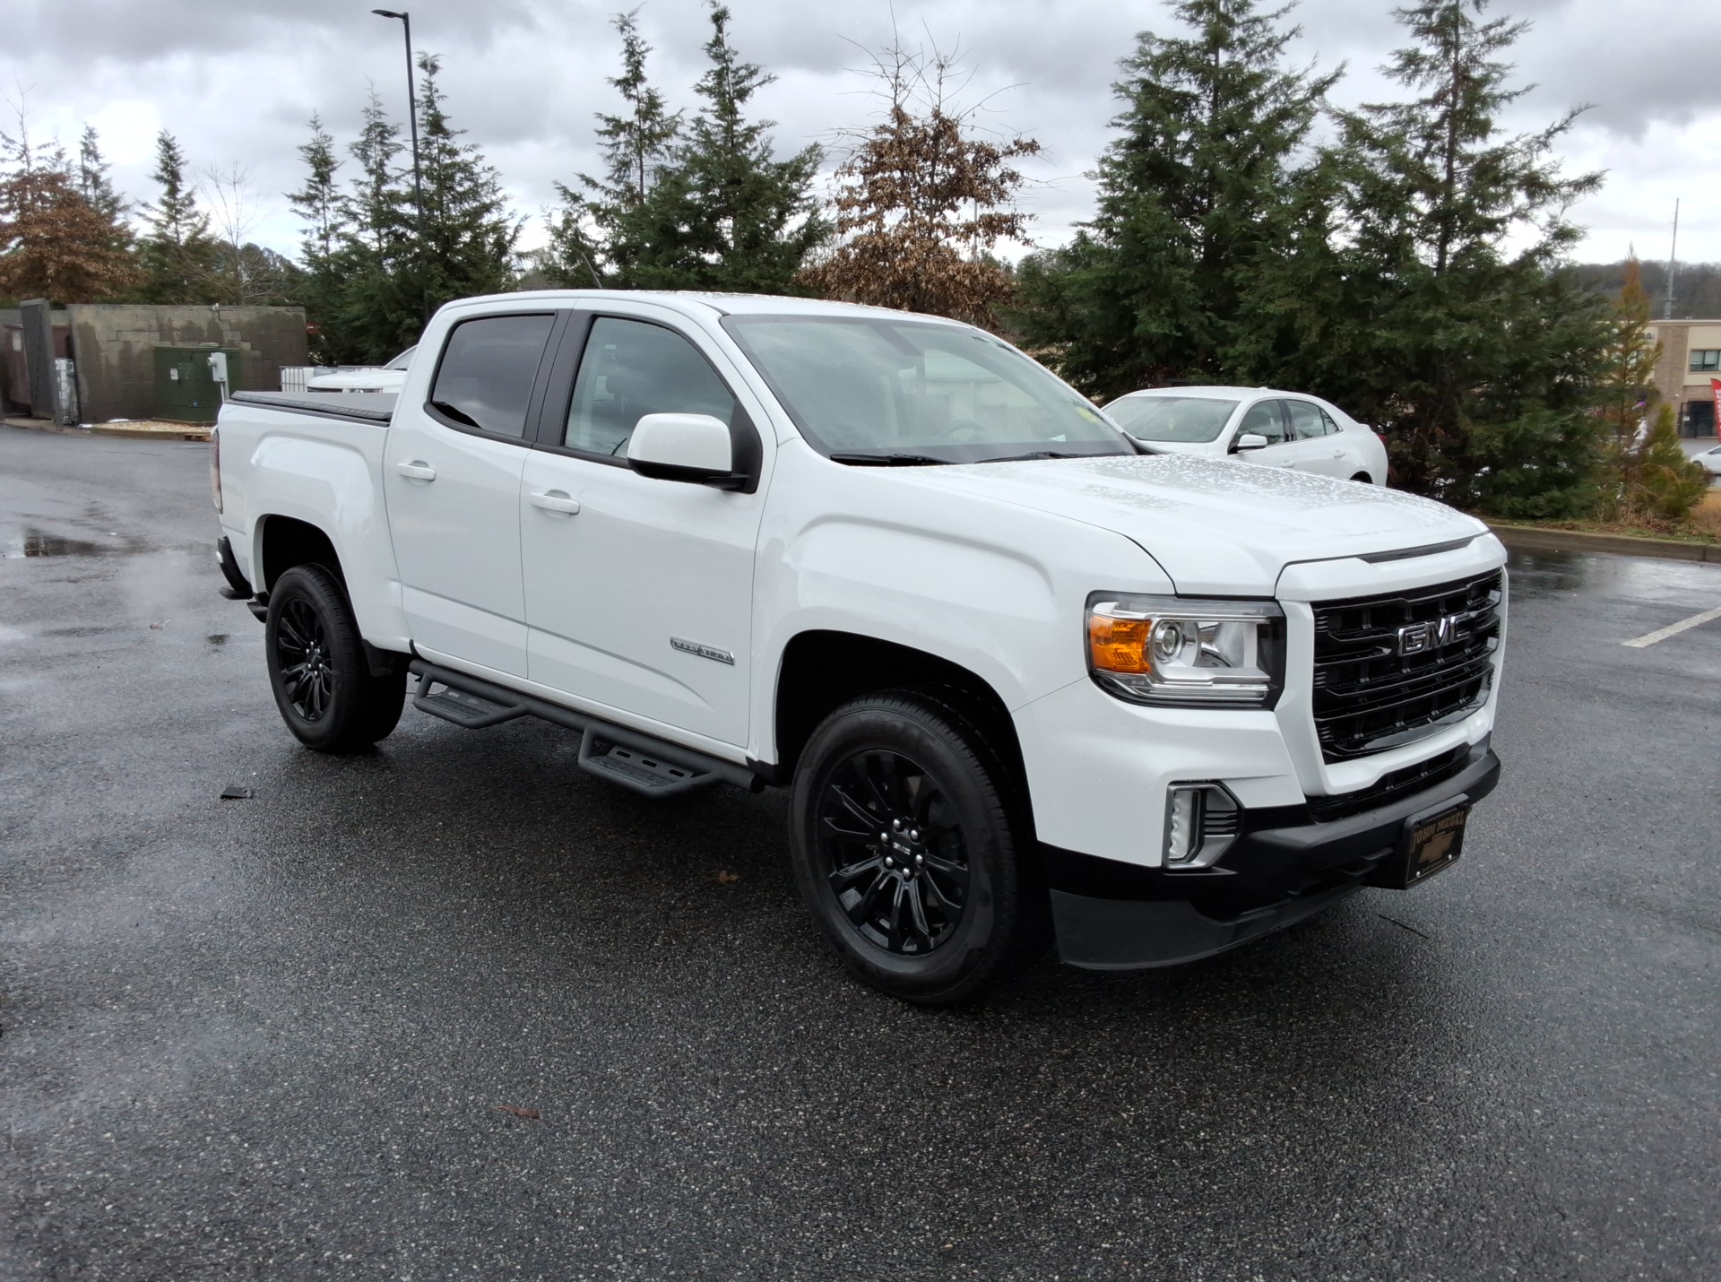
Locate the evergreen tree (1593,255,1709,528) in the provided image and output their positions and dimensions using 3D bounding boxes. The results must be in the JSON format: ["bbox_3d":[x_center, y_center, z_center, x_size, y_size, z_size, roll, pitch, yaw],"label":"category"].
[{"bbox_3d":[8.176,-2.657,14.636,1.250,2.720,1.250,6,11,28],"label":"evergreen tree"}]

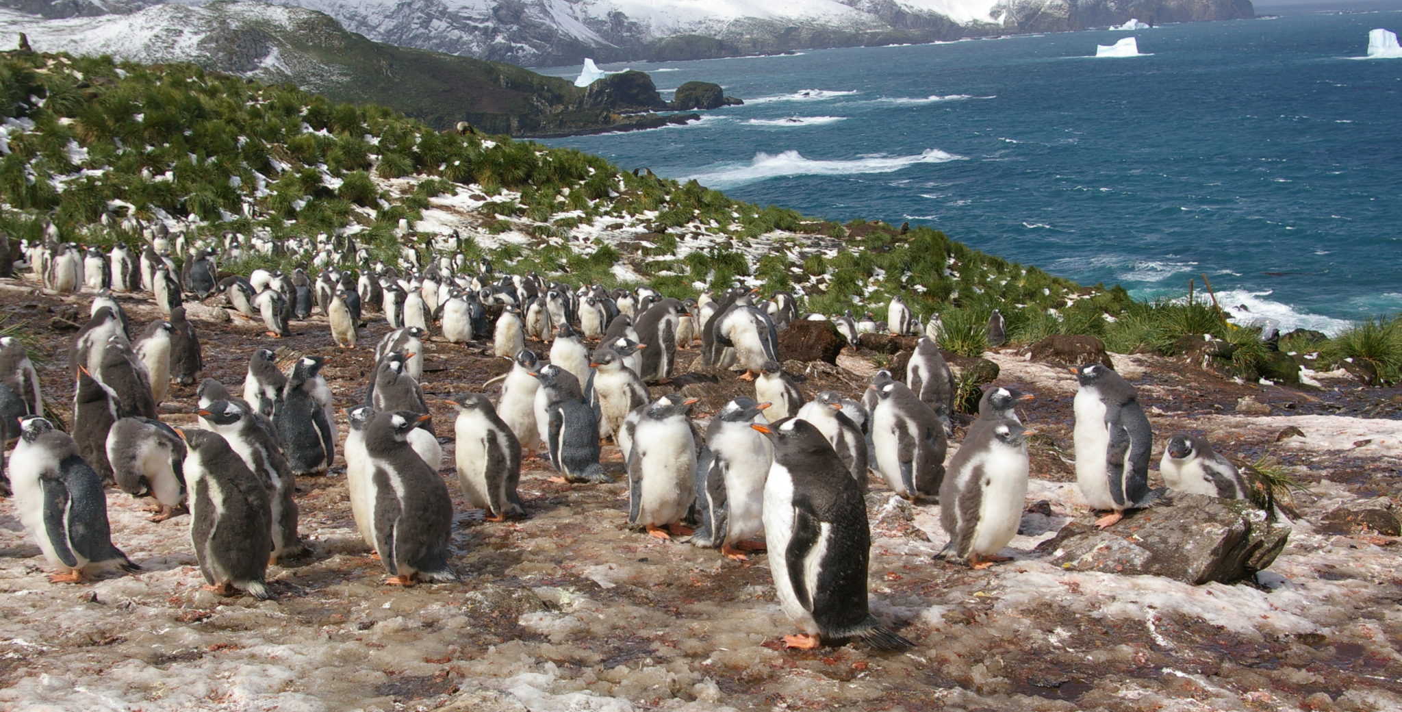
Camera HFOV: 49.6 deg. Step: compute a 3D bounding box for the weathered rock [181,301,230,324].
[{"bbox_3d":[-6.126,-0.536,18.800,0.570,0.240,0.380,-7,13,-18],"label":"weathered rock"}]

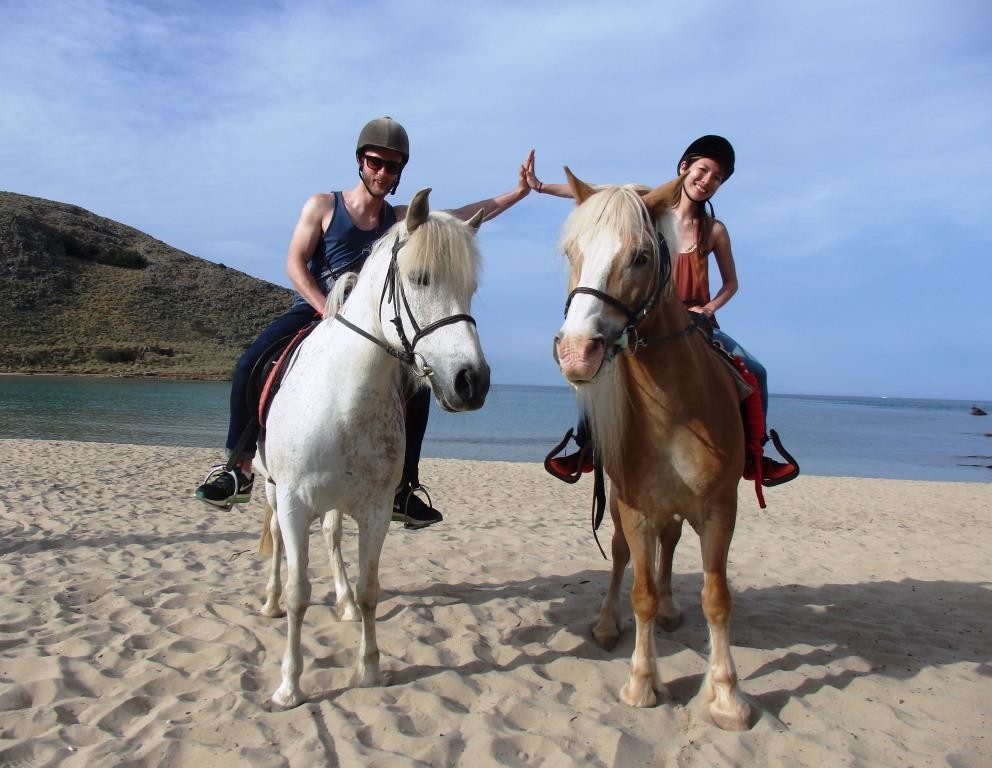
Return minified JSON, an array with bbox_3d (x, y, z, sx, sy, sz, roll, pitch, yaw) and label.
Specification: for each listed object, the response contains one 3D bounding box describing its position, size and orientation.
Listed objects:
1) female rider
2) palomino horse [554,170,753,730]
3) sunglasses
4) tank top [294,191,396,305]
[{"bbox_3d":[0.640,-0.310,2.900,1.030,1.380,0.620,2,0,3],"label":"female rider"},{"bbox_3d":[0.560,0.265,2.900,0.720,1.800,1.850,2,0,3],"label":"palomino horse"},{"bbox_3d":[-0.445,-0.850,2.870,0.148,0.048,0.145,8,12,-17],"label":"sunglasses"},{"bbox_3d":[-0.590,-0.530,2.970,0.380,0.520,0.260,10,9,-14],"label":"tank top"}]

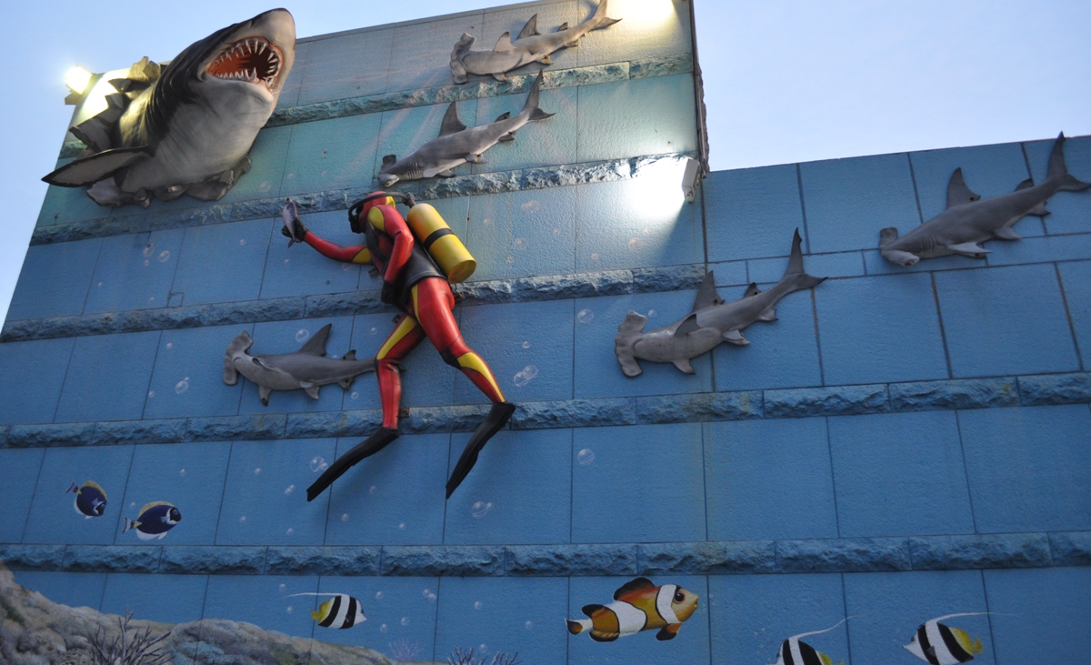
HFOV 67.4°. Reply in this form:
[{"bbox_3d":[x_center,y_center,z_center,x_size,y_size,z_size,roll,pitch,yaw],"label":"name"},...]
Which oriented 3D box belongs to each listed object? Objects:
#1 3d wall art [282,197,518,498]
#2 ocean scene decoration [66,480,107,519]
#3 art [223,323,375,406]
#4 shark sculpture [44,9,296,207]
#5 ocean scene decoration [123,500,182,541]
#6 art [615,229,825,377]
[{"bbox_3d":[-0.892,-0.018,4.530,1.460,1.889,0.560,-4,-25,11],"label":"3d wall art"},{"bbox_3d":[-2.713,0.987,4.824,0.326,0.239,0.040,-4,-25,11],"label":"ocean scene decoration"},{"bbox_3d":[-1.343,0.180,4.765,1.133,0.489,0.260,-4,-25,11],"label":"art"},{"bbox_3d":[-2.518,-1.542,5.500,1.080,1.280,2.020,20,-31,-36],"label":"shark sculpture"},{"bbox_3d":[-2.261,1.082,4.680,0.394,0.228,0.040,-4,-25,11],"label":"ocean scene decoration"},{"bbox_3d":[0.934,-0.134,4.401,1.164,0.683,0.260,-14,-26,6],"label":"art"}]

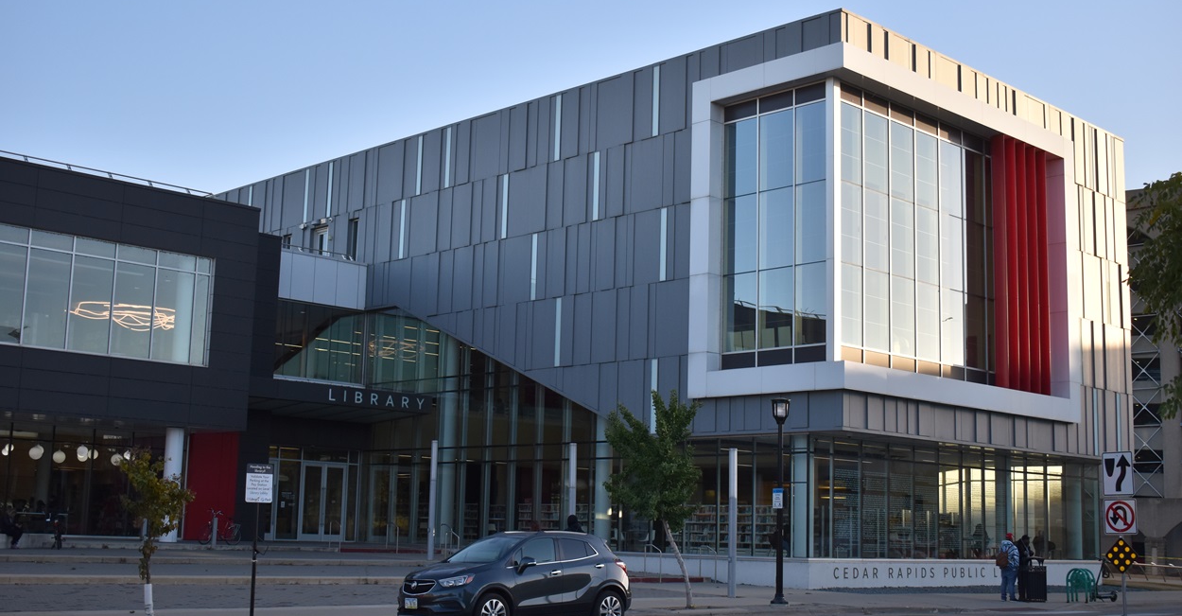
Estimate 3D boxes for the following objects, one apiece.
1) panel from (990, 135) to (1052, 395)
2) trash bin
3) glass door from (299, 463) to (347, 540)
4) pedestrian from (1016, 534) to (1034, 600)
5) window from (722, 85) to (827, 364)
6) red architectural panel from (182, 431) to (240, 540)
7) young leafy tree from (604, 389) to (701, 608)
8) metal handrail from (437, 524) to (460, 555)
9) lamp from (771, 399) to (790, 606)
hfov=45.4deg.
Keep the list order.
[{"bbox_3d":[13.960,-1.335,45.722,2.800,8.100,0.500,10,-12,-44],"label":"panel"},{"bbox_3d":[11.660,7.089,36.937,0.530,1.140,0.530,1,-9,0],"label":"trash bin"},{"bbox_3d":[-9.846,7.142,52.021,2.030,2.800,0.120,10,-12,-44],"label":"glass door"},{"bbox_3d":[11.385,6.839,37.189,0.470,1.700,0.500,-1,-9,17],"label":"pedestrian"},{"bbox_3d":[5.325,-2.297,41.158,0.200,8.100,3.800,10,-12,-44],"label":"window"},{"bbox_3d":[-13.222,6.230,49.300,0.200,3.740,3.500,10,-12,-44],"label":"red architectural panel"},{"bbox_3d":[1.257,3.957,29.100,1.980,4.470,1.900,1,-9,0],"label":"young leafy tree"},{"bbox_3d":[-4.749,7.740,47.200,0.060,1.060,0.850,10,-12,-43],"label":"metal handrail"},{"bbox_3d":[4.248,4.290,31.607,0.450,4.570,0.450,1,-9,0],"label":"lamp"}]

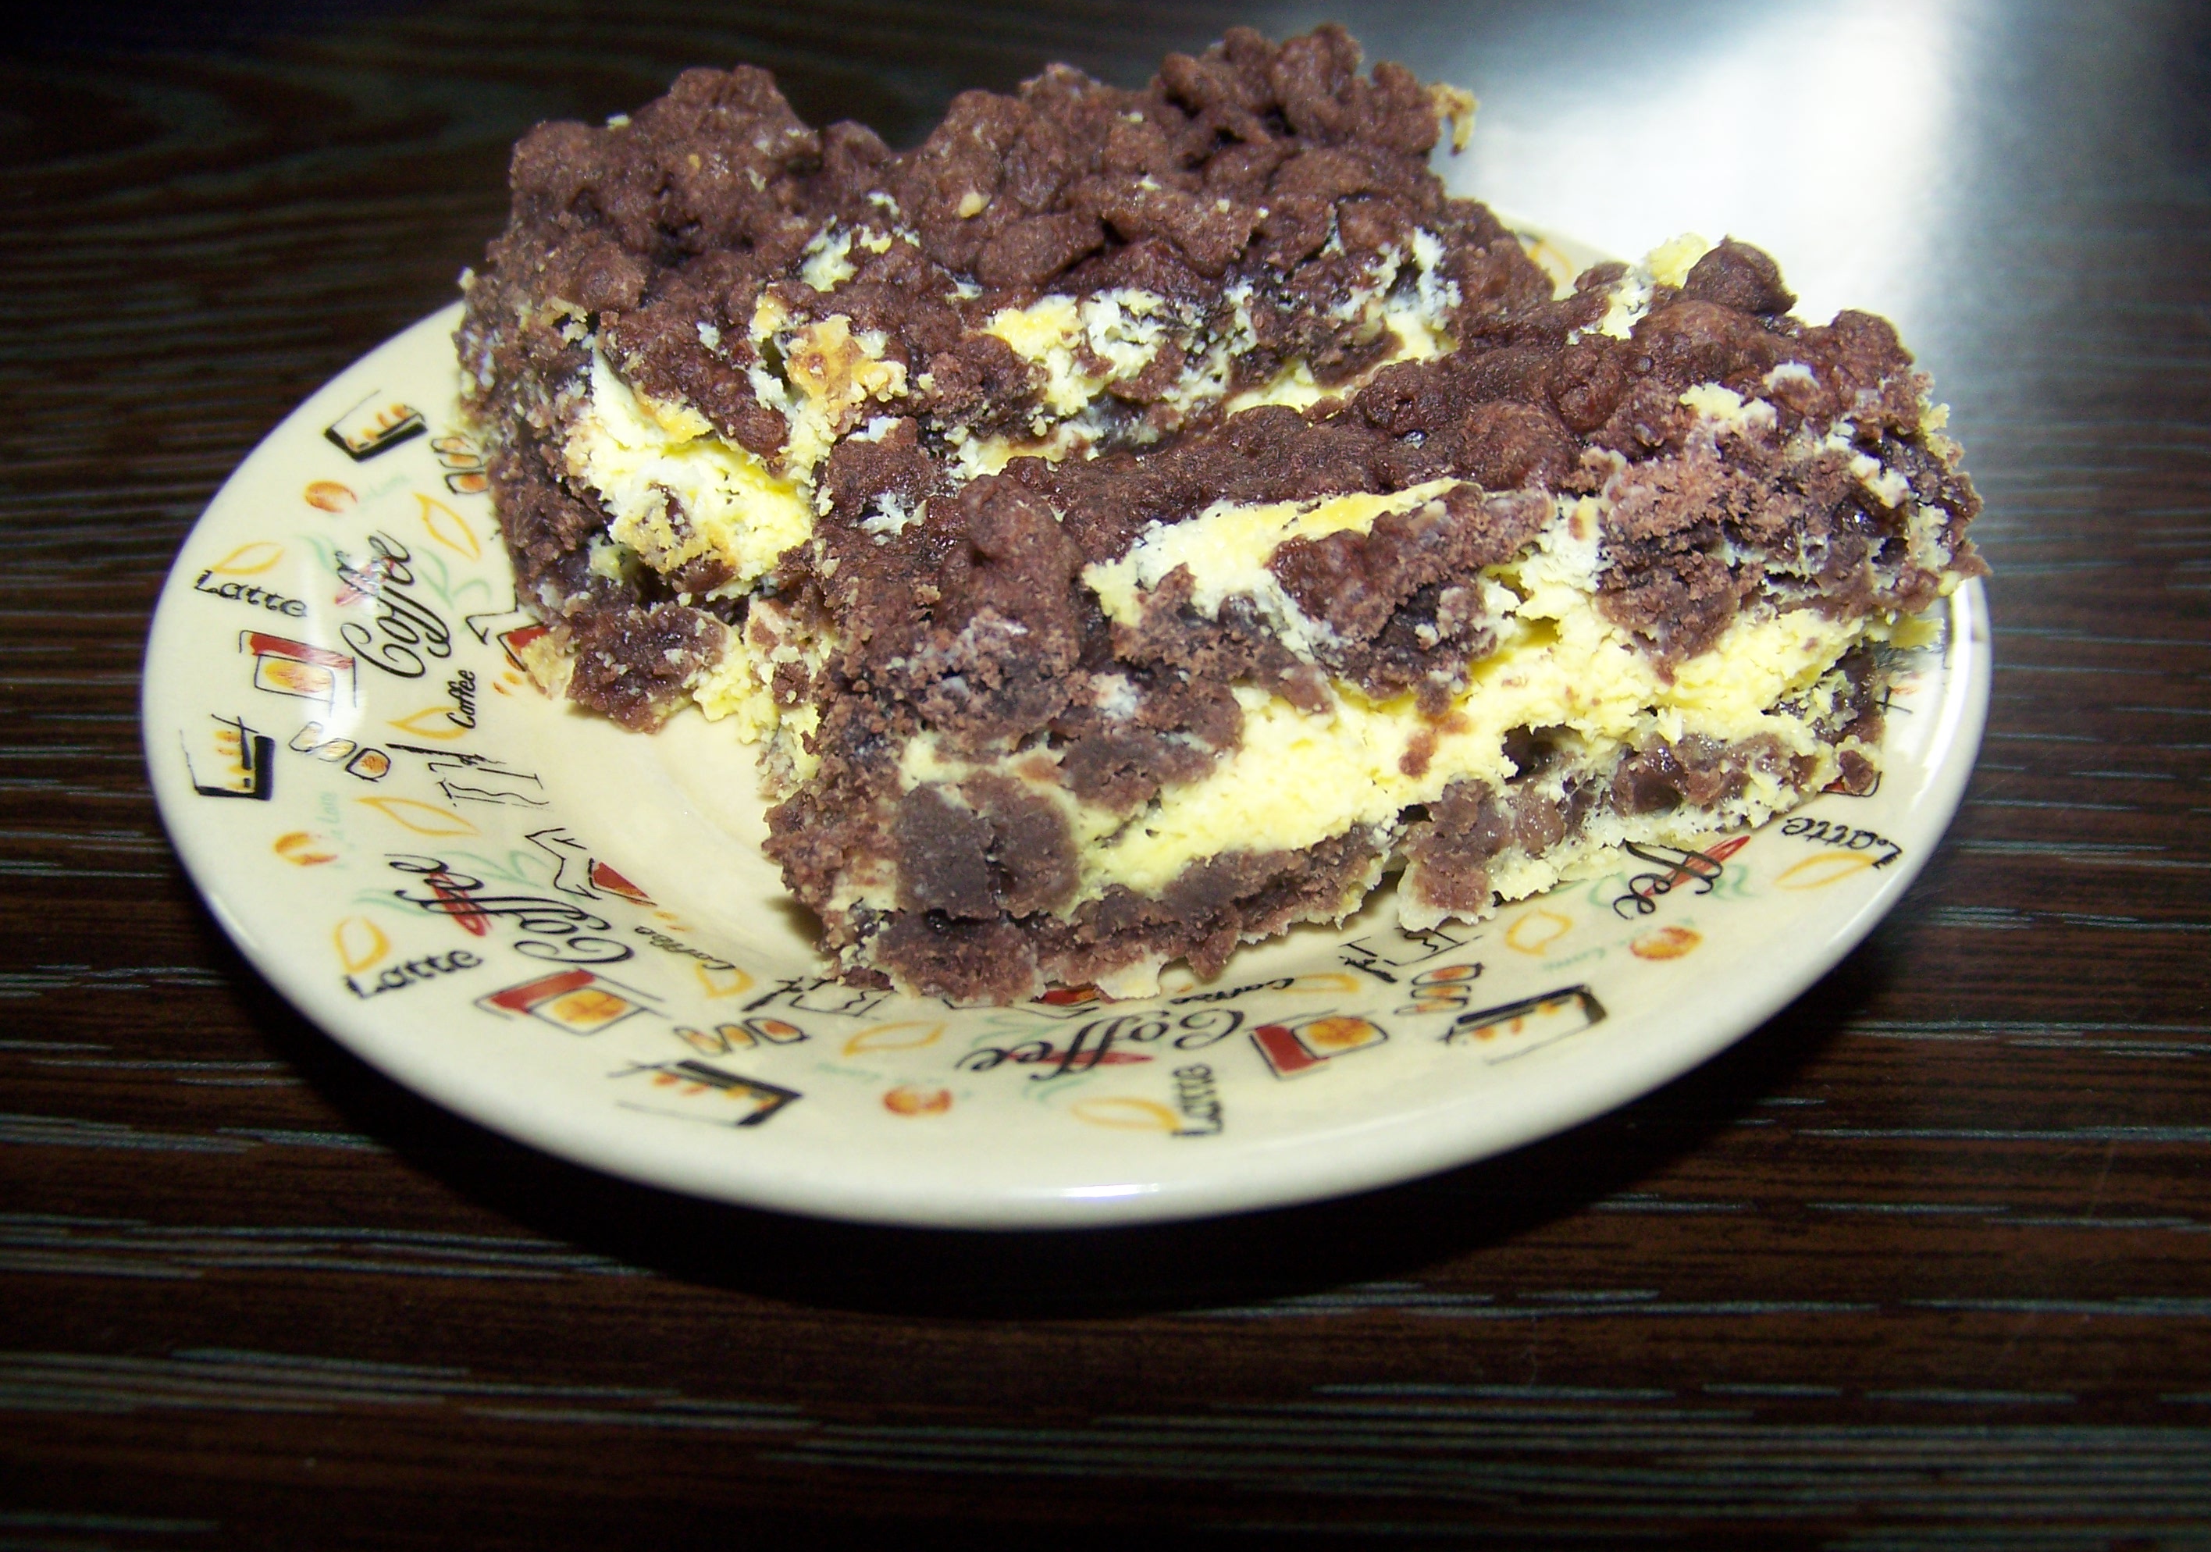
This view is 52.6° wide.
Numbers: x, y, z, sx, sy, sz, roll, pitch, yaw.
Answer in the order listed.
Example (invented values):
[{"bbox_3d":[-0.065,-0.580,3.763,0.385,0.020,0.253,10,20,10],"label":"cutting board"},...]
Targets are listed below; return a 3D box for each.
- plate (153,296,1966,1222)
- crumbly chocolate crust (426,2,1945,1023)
[{"bbox_3d":[-0.004,-0.014,0.213,0.162,0.022,0.162,-1,40,0],"label":"plate"},{"bbox_3d":[0.006,-0.029,0.201,0.122,0.047,0.086,-11,41,-12],"label":"crumbly chocolate crust"}]

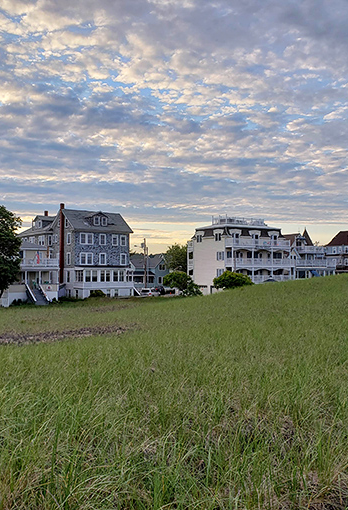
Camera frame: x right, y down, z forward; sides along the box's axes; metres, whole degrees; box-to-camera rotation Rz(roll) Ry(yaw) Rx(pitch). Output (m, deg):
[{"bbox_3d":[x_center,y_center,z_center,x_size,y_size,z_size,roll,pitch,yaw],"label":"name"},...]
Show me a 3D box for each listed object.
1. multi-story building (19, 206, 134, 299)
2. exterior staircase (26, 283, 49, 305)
[{"bbox_3d":[-15.800,-0.572,77.752,15.000,13.800,15.500,1,-2,-36],"label":"multi-story building"},{"bbox_3d":[-17.500,4.954,65.181,2.000,2.400,3.500,1,-2,-36],"label":"exterior staircase"}]

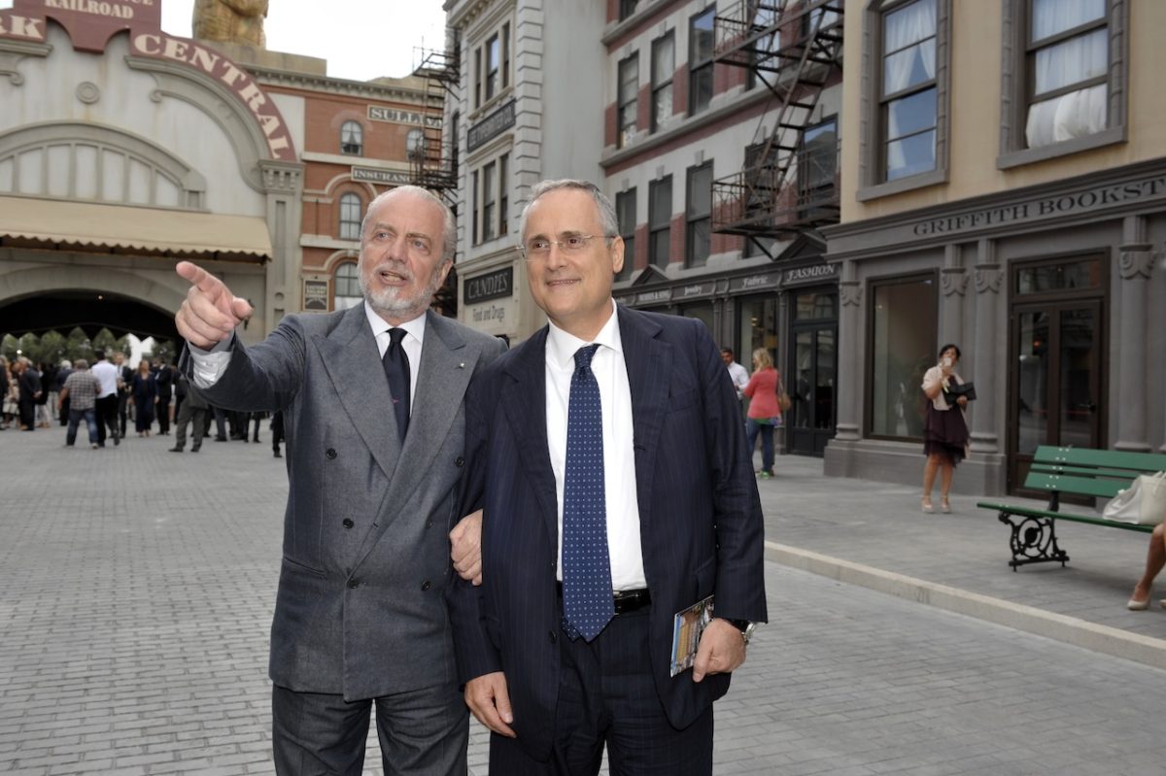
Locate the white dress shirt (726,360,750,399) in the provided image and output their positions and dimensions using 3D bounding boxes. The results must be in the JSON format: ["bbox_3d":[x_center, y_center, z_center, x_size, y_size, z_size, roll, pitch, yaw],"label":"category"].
[{"bbox_3d":[1.989,-0.098,14.000,0.520,0.570,0.320,1,0,25],"label":"white dress shirt"}]

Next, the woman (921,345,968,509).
[{"bbox_3d":[3.716,0.420,10.650,0.510,1.720,0.420,1,0,5],"label":"woman"}]

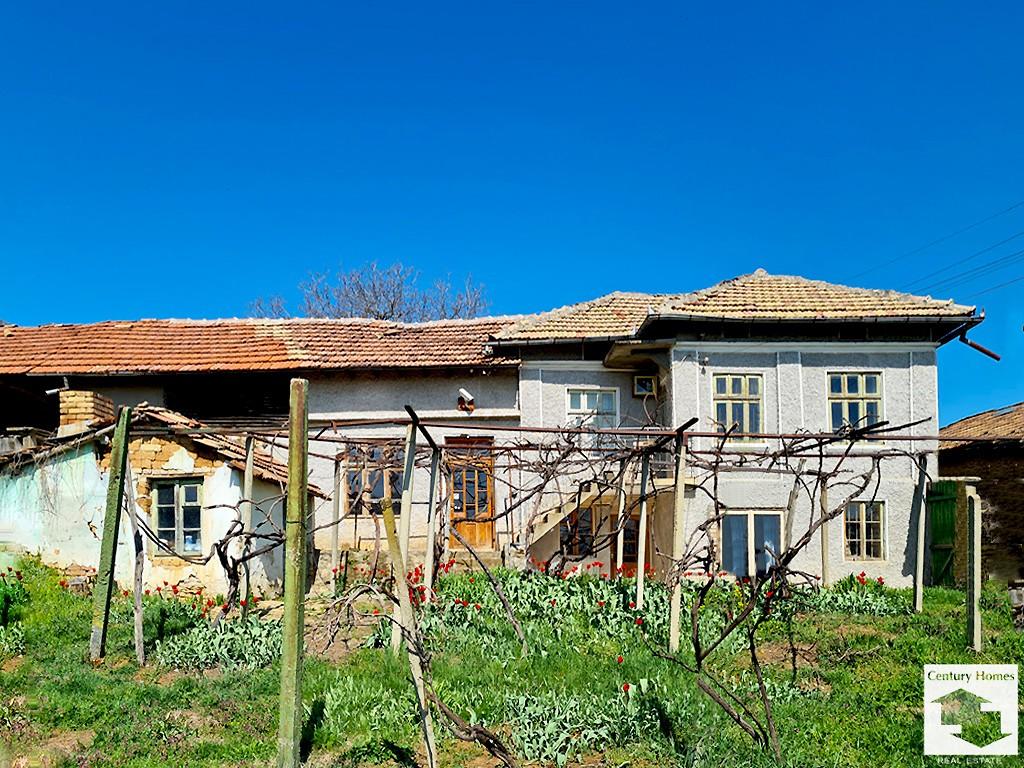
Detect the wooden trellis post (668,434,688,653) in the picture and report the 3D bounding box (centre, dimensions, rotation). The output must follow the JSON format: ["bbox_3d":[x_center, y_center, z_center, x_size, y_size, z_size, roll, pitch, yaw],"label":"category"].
[{"bbox_3d":[1.727,1.646,8.000,0.110,2.240,0.110,3,-5,0],"label":"wooden trellis post"}]

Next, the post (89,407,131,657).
[{"bbox_3d":[-3.650,1.350,7.000,0.115,2.297,0.110,4,-5,0],"label":"post"}]

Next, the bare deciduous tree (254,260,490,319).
[{"bbox_3d":[-5.003,1.036,27.000,8.200,10.500,8.000,-1,-5,0],"label":"bare deciduous tree"}]

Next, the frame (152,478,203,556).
[{"bbox_3d":[-5.132,2.048,11.800,0.770,1.190,0.120,-1,-5,0],"label":"frame"}]

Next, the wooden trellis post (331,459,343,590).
[{"bbox_3d":[-2.979,2.367,13.000,0.100,2.273,0.100,1,-5,0],"label":"wooden trellis post"}]

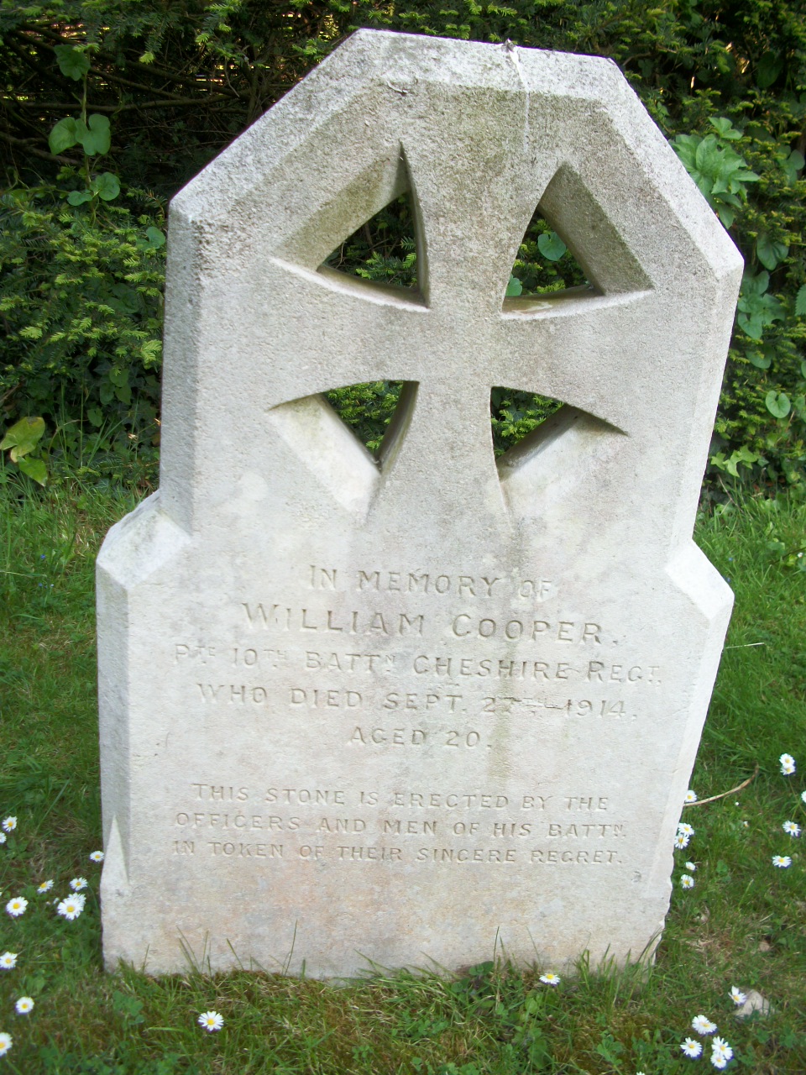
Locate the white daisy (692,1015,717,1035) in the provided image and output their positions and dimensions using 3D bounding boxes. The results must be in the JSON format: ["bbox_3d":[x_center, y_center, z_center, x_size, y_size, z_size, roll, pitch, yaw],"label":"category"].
[{"bbox_3d":[0.294,0.476,1.061,0.024,0.010,0.024,17,23,22],"label":"white daisy"}]

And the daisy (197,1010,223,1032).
[{"bbox_3d":[-0.183,0.458,1.031,0.024,0.010,0.024,6,21,-7],"label":"daisy"}]

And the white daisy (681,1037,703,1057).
[{"bbox_3d":[0.274,0.484,1.033,0.022,0.010,0.022,19,30,22],"label":"white daisy"}]

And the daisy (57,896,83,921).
[{"bbox_3d":[-0.360,0.400,1.174,0.027,0.010,0.027,-2,30,1],"label":"daisy"}]

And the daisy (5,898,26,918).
[{"bbox_3d":[-0.417,0.398,1.170,0.023,0.010,0.023,-13,33,-23],"label":"daisy"}]

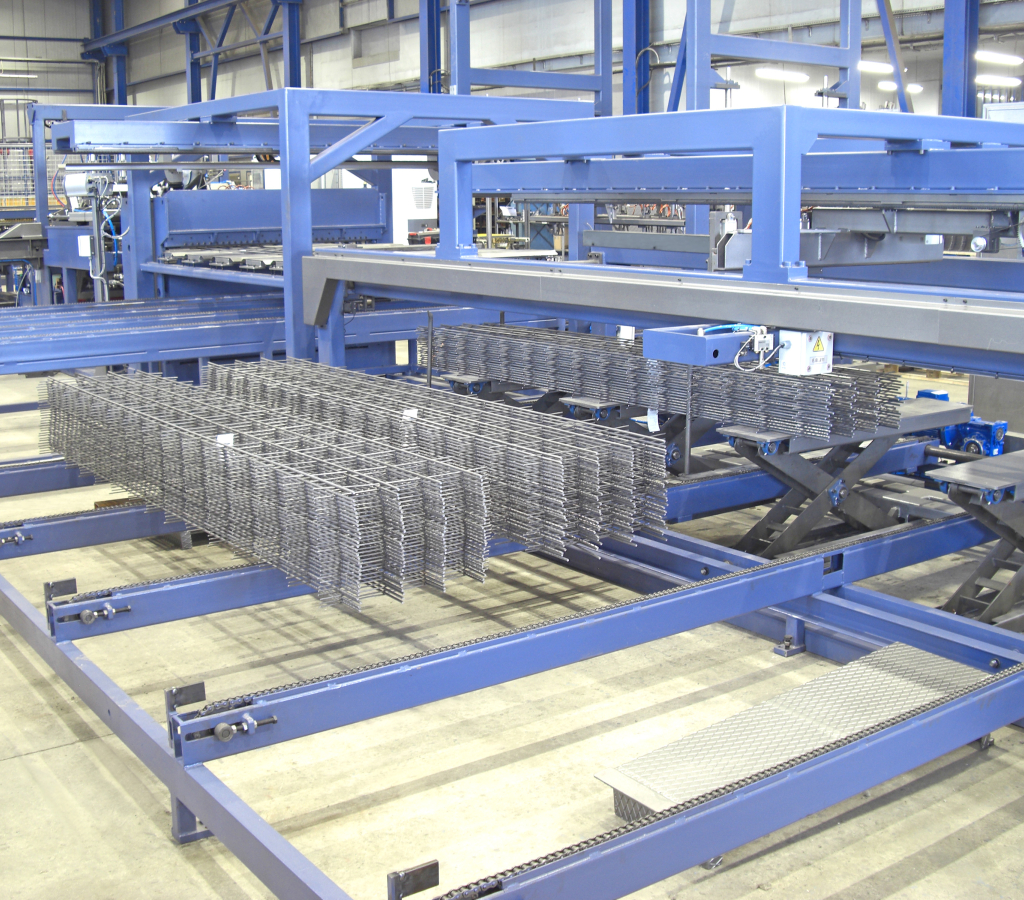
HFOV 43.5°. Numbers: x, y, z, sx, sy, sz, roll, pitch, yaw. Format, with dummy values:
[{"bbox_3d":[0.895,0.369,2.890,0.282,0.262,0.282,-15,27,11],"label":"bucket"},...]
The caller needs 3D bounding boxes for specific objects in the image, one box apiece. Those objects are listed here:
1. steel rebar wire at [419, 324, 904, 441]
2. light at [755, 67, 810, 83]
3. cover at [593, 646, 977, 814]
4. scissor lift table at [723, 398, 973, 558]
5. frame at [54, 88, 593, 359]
[{"bbox_3d":[0.777,-0.538,8.465,0.789,0.316,3.930,-9,14,-35],"label":"steel rebar wire"},{"bbox_3d":[5.197,-7.190,24.552,1.500,0.130,0.160,-9,14,-35],"label":"light"},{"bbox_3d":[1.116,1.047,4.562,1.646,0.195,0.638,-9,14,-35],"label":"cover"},{"bbox_3d":[2.028,0.166,7.584,1.906,0.746,0.471,-9,14,-35],"label":"scissor lift table"},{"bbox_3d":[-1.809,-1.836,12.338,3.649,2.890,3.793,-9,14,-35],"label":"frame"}]

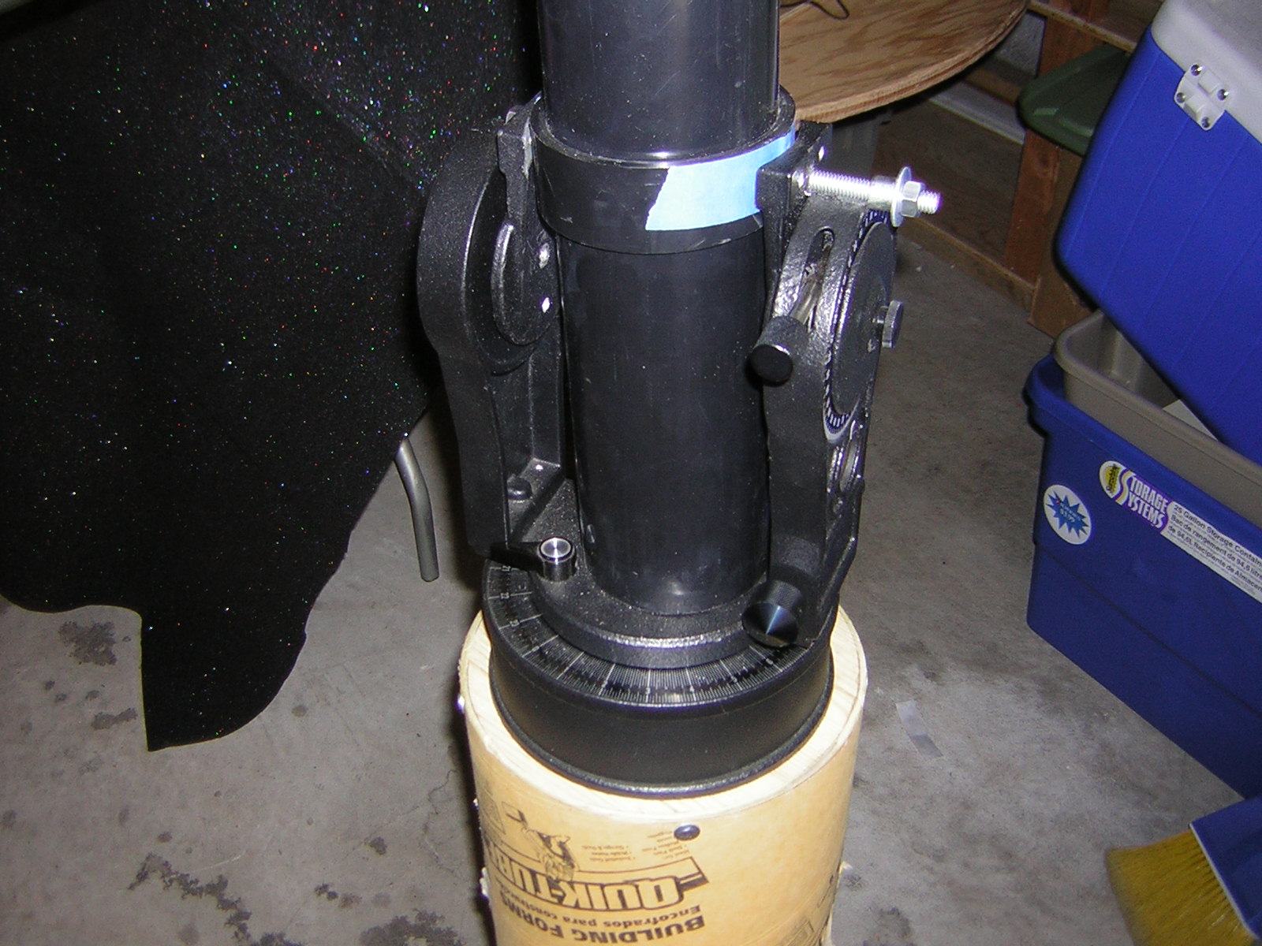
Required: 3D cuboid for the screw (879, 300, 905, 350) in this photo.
[{"bbox_3d":[0.102,-0.059,0.522,0.007,0.018,0.018,12,40,17],"label":"screw"}]

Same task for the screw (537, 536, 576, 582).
[{"bbox_3d":[-0.035,0.042,0.622,0.018,0.015,0.018,-1,38,1],"label":"screw"}]

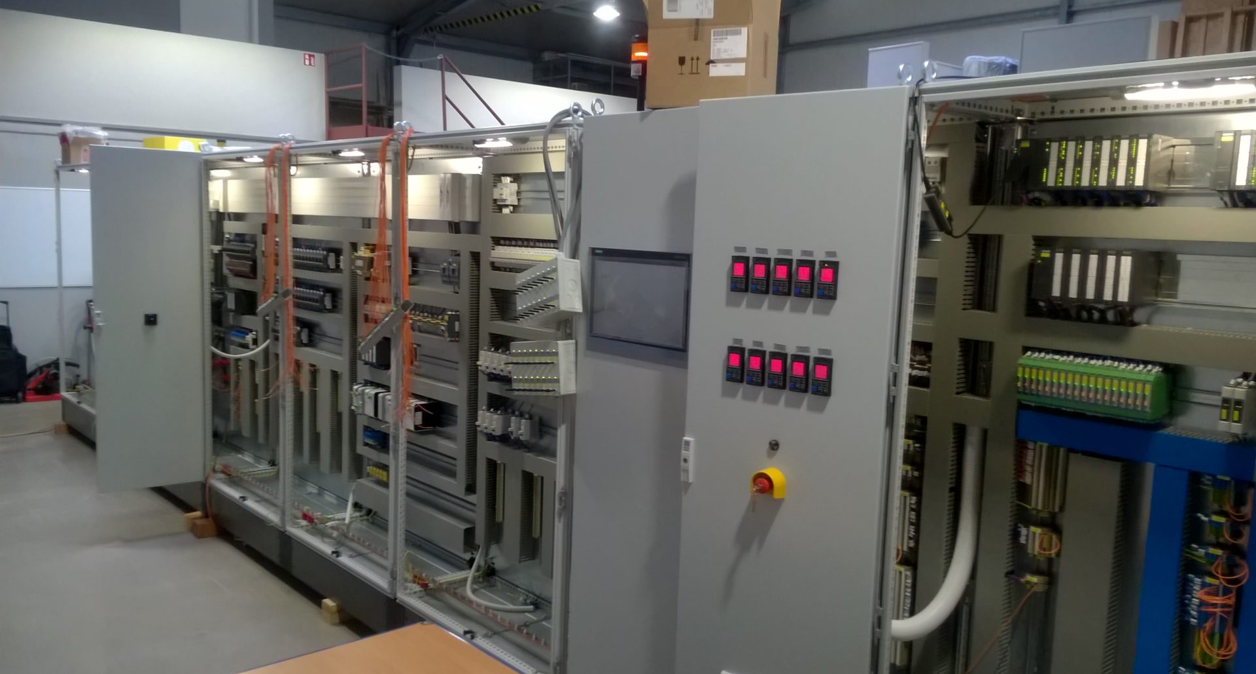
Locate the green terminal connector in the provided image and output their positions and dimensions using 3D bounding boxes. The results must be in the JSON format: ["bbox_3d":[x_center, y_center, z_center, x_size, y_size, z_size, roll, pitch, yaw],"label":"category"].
[{"bbox_3d":[1.077,0.116,2.397,0.105,0.107,0.315,-3,8,-40],"label":"green terminal connector"}]

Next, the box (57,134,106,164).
[{"bbox_3d":[-4.584,-1.562,8.718,0.260,0.260,0.310,-3,8,-40],"label":"box"}]

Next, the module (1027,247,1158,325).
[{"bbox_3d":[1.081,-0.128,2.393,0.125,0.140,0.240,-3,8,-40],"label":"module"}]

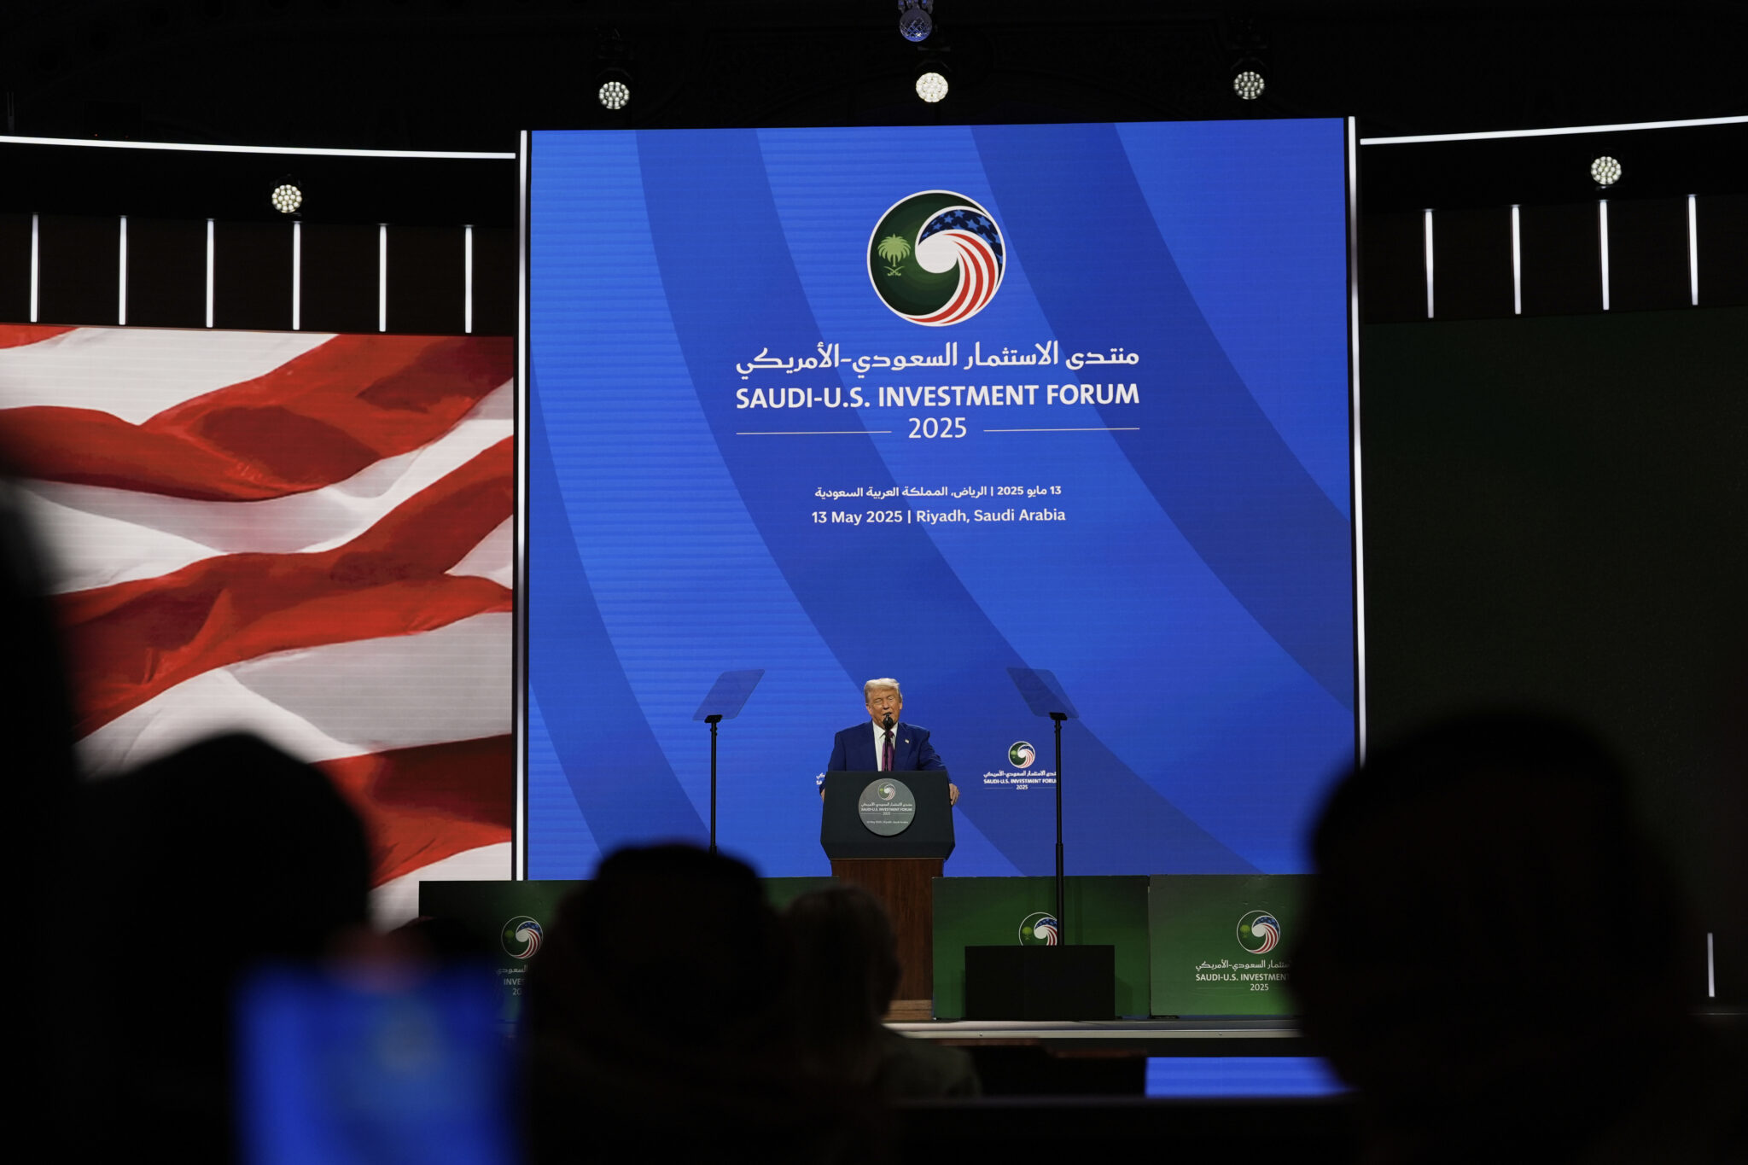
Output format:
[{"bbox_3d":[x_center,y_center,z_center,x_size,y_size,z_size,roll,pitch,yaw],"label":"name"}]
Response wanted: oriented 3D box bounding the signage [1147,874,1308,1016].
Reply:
[{"bbox_3d":[2.110,1.994,21.050,1.190,0.775,0.080,0,-6,0],"label":"signage"}]

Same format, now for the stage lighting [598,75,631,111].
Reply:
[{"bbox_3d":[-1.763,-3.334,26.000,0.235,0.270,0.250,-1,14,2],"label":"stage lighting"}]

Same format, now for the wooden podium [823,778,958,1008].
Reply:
[{"bbox_3d":[0.080,1.731,21.500,0.740,1.330,0.620,-1,-6,2],"label":"wooden podium"}]

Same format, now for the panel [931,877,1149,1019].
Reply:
[{"bbox_3d":[0.914,1.995,20.950,1.190,0.775,0.080,-1,-6,2],"label":"panel"}]

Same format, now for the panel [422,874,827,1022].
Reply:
[{"bbox_3d":[-1.359,2.030,21.150,2.300,0.775,0.080,-1,-6,4],"label":"panel"}]

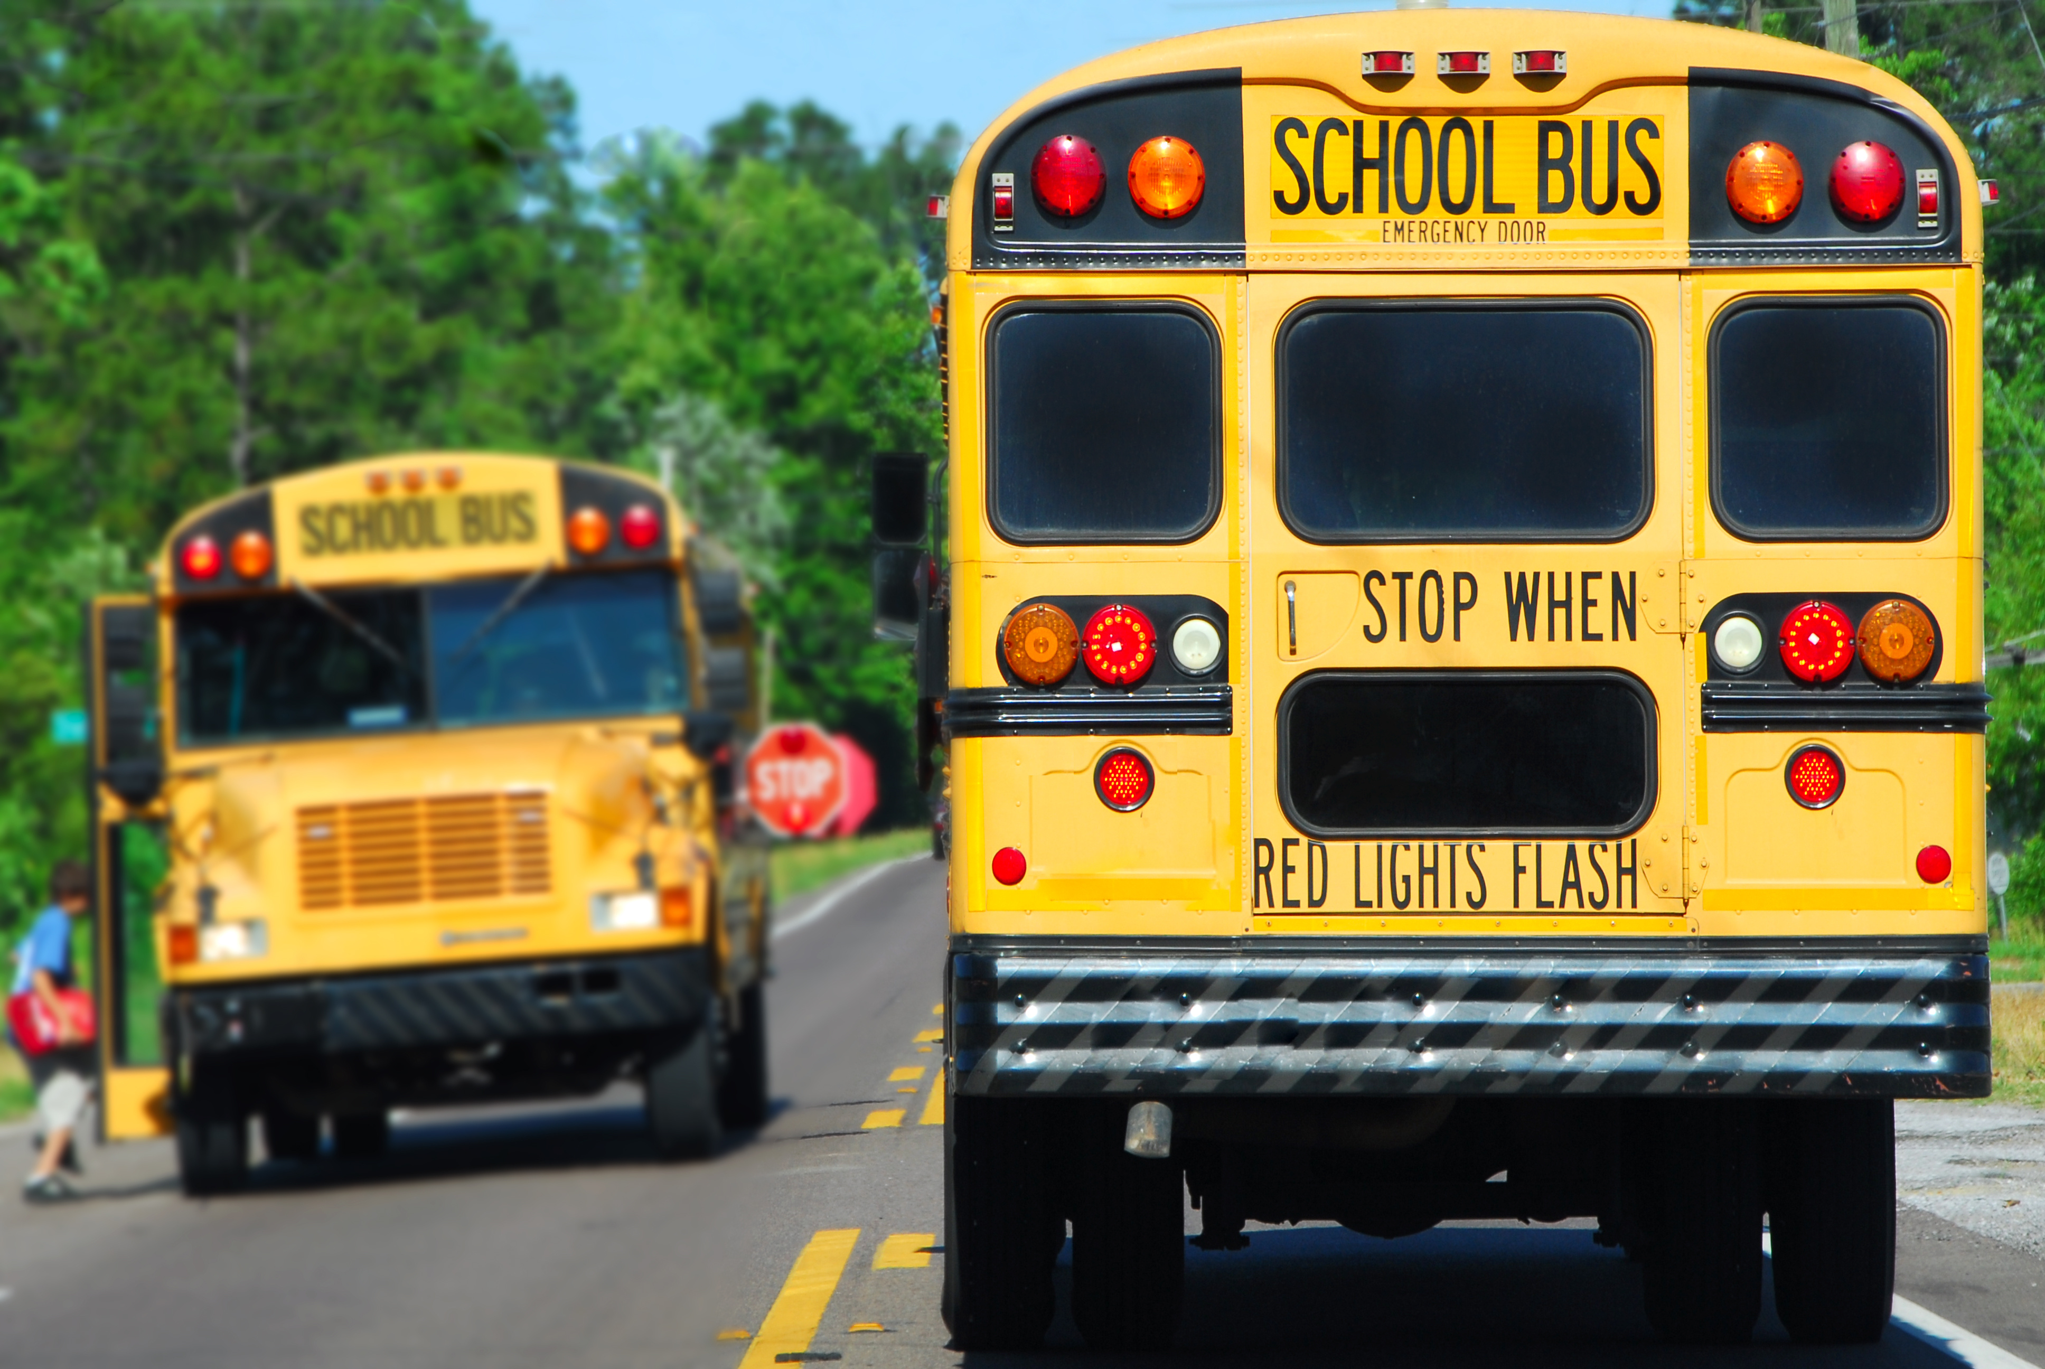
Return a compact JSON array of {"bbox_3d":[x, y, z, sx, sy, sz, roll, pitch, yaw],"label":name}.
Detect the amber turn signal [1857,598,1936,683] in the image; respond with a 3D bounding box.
[{"bbox_3d":[2.022,-0.100,25.680,0.178,0.192,0.060,0,-1,0],"label":"amber turn signal"}]

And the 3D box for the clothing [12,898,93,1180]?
[{"bbox_3d":[-4.402,1.615,50.300,0.380,1.230,0.420,0,-1,-21],"label":"clothing"}]

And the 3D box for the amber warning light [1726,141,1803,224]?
[{"bbox_3d":[1.711,-1.157,25.565,0.178,0.193,0.070,-1,-1,0],"label":"amber warning light"}]

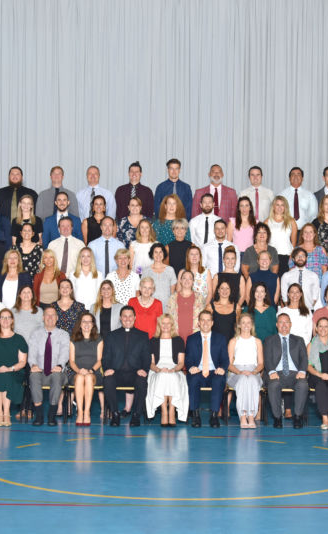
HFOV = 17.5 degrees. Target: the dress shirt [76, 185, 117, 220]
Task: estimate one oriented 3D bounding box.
[{"bbox_3d":[-0.931,-0.795,14.541,0.530,0.660,0.280,1,-2,-2],"label":"dress shirt"}]

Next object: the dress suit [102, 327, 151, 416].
[{"bbox_3d":[-0.444,1.237,12.622,0.560,1.010,0.620,1,-2,-1],"label":"dress suit"}]

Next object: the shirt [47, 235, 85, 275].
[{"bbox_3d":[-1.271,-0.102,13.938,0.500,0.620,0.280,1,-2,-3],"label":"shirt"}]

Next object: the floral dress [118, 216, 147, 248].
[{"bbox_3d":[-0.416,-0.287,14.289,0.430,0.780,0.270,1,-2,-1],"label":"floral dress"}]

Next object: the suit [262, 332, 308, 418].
[{"bbox_3d":[1.435,1.265,12.550,0.520,0.965,0.680,0,-2,3],"label":"suit"}]

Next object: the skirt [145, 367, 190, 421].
[{"bbox_3d":[0.041,1.505,12.553,0.500,0.570,0.560,1,-2,0],"label":"skirt"}]

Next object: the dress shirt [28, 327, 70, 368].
[{"bbox_3d":[-1.367,0.995,12.597,0.520,0.560,0.340,1,-2,-3],"label":"dress shirt"}]

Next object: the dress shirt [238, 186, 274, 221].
[{"bbox_3d":[1.263,-0.772,14.590,0.490,0.660,0.280,0,-2,2],"label":"dress shirt"}]

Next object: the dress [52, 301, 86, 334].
[{"bbox_3d":[-1.191,0.891,13.236,0.460,0.950,0.300,1,-2,-3],"label":"dress"}]

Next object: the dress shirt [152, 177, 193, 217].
[{"bbox_3d":[0.126,-0.877,14.541,0.530,0.660,0.280,1,-2,0],"label":"dress shirt"}]

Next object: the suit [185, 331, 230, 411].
[{"bbox_3d":[0.507,1.232,12.570,0.540,0.930,0.640,1,-2,1],"label":"suit"}]

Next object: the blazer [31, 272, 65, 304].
[{"bbox_3d":[-1.473,0.358,13.690,0.470,0.640,0.290,1,-2,-2],"label":"blazer"}]

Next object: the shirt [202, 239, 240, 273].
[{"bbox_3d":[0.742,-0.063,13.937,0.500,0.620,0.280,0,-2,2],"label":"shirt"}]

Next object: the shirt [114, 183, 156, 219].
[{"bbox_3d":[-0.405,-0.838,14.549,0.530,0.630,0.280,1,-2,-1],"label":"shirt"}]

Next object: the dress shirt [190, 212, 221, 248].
[{"bbox_3d":[0.580,-0.394,14.290,0.470,0.660,0.280,1,-2,1],"label":"dress shirt"}]

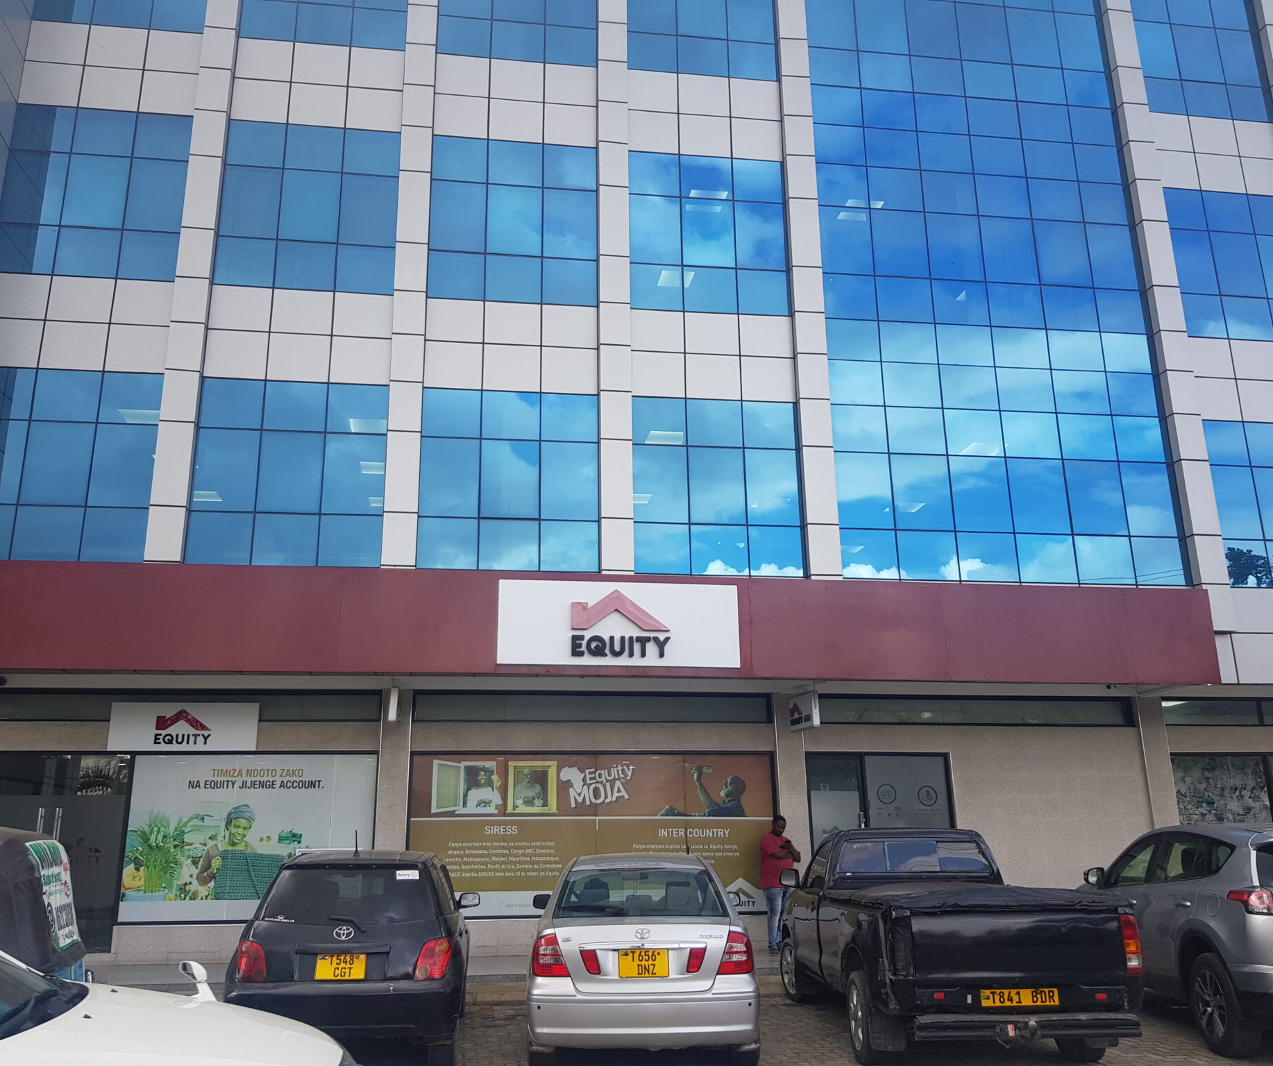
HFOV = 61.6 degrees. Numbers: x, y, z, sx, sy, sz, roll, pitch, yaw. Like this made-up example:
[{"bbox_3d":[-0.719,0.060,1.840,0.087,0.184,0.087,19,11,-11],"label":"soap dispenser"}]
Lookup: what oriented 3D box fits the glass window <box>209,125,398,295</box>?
[{"bbox_3d":[-4.126,-4.124,13.572,2.176,2.350,0.100,1,-16,-8],"label":"glass window"}]

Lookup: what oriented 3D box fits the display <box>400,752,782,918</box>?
[{"bbox_3d":[-0.482,3.774,13.482,4.646,1.967,0.100,1,-16,-8],"label":"display"}]

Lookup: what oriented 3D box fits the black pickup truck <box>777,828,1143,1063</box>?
[{"bbox_3d":[2.484,3.458,9.438,1.770,1.670,5.020,0,-16,-2],"label":"black pickup truck"}]

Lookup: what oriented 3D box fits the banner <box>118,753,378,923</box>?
[{"bbox_3d":[-4.890,3.894,13.599,3.063,2.094,0.100,1,-16,-8],"label":"banner"}]

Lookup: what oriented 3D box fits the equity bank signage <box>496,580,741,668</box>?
[{"bbox_3d":[-0.189,1.049,12.196,2.762,0.963,0.120,1,-16,-8],"label":"equity bank signage"}]

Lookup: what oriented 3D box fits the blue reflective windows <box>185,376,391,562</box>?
[{"bbox_3d":[-4.143,-0.723,12.803,2.216,2.359,0.150,1,-16,-8],"label":"blue reflective windows"}]

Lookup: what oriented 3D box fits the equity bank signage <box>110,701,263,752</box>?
[{"bbox_3d":[-5.499,2.363,13.028,1.723,0.572,0.100,1,-16,-8],"label":"equity bank signage"}]

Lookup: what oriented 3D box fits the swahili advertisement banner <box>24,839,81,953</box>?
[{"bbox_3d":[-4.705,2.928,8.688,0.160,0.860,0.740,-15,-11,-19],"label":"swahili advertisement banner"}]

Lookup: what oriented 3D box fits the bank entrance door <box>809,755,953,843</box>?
[{"bbox_3d":[3.398,4.259,14.663,2.113,2.437,0.120,1,-16,-8],"label":"bank entrance door"}]

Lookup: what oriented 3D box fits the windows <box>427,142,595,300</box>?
[{"bbox_3d":[-1.668,-4.247,14.643,2.266,2.477,0.140,1,-16,-8],"label":"windows"}]

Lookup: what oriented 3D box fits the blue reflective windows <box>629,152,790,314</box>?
[{"bbox_3d":[0.969,-4.083,14.524,2.211,2.394,0.150,1,-16,-8],"label":"blue reflective windows"}]

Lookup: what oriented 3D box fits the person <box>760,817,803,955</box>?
[{"bbox_3d":[1.853,4.531,13.817,0.480,1.700,0.380,11,-19,-36],"label":"person"}]

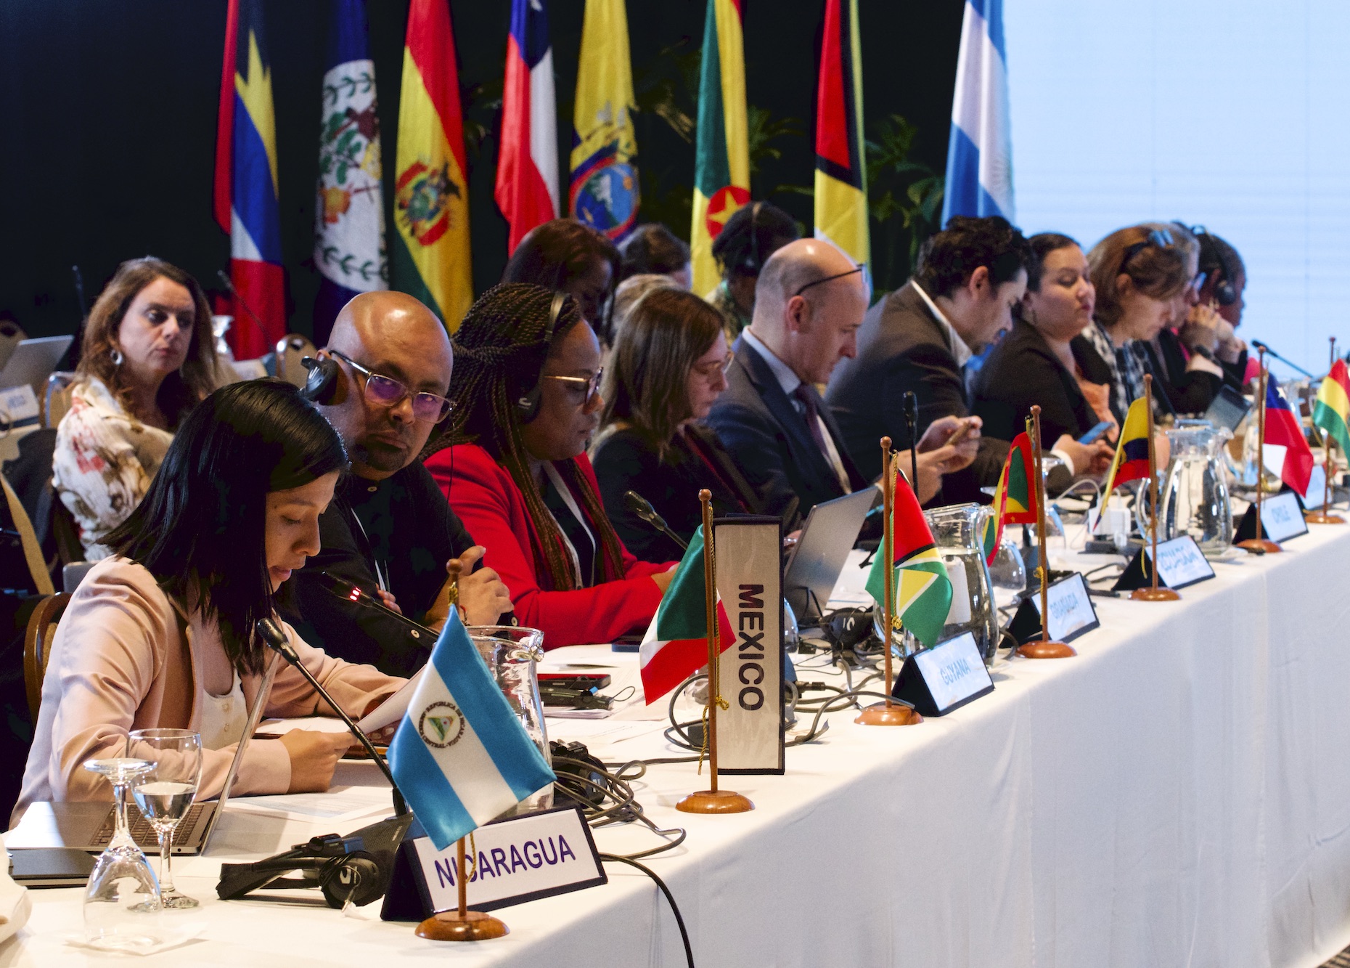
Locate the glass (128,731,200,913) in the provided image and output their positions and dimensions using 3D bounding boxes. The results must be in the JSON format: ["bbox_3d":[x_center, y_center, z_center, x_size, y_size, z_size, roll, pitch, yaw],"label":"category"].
[{"bbox_3d":[-0.524,0.343,4.960,0.076,0.176,0.076,-1,4,0],"label":"glass"}]

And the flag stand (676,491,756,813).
[{"bbox_3d":[0.040,0.182,5.356,0.087,0.355,0.087,0,4,0],"label":"flag stand"}]

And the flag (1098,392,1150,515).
[{"bbox_3d":[0.746,-0.049,8.020,0.088,0.200,0.065,-1,4,0],"label":"flag"}]

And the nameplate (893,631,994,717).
[{"bbox_3d":[0.366,0.257,6.598,0.075,0.080,0.298,1,4,18],"label":"nameplate"}]

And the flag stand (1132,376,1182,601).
[{"bbox_3d":[0.796,0.004,8.009,0.090,0.372,0.090,-1,4,0],"label":"flag stand"}]

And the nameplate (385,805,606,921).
[{"bbox_3d":[-0.180,0.384,4.925,0.073,0.081,0.298,3,5,33],"label":"nameplate"}]

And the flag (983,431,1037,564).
[{"bbox_3d":[0.498,0.020,7.190,0.085,0.200,0.065,-1,4,0],"label":"flag"}]

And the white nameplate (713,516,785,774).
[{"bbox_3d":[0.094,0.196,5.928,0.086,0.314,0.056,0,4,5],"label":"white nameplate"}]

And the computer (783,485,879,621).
[{"bbox_3d":[0.116,0.116,7.245,0.304,0.204,0.320,2,5,17],"label":"computer"}]

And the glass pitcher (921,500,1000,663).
[{"bbox_3d":[0.383,0.148,7.061,0.185,0.234,0.135,0,4,13],"label":"glass pitcher"}]

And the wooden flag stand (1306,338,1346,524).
[{"bbox_3d":[1.302,-0.113,9.662,0.087,0.368,0.087,0,4,0],"label":"wooden flag stand"}]

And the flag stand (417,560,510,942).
[{"bbox_3d":[-0.202,0.244,4.528,0.087,0.355,0.087,0,4,0],"label":"flag stand"}]

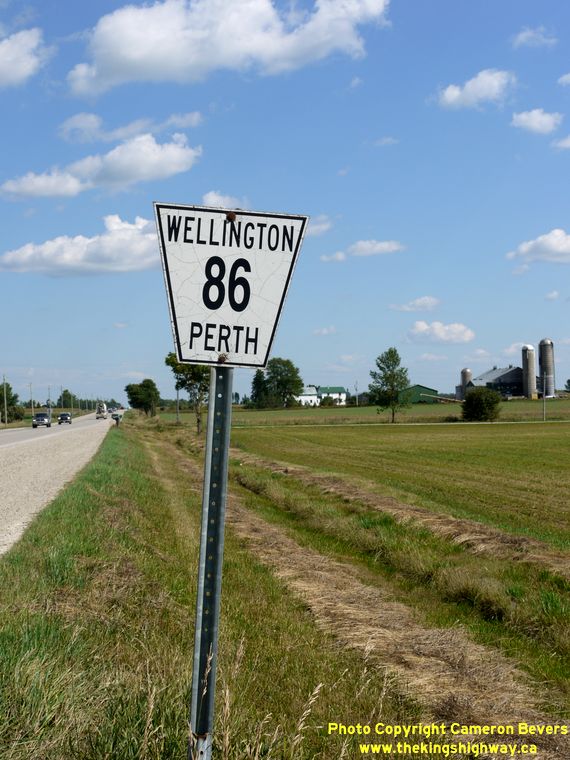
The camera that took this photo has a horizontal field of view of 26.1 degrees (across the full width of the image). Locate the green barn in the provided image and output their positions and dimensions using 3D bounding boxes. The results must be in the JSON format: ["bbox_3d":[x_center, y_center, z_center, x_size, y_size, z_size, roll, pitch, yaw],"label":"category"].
[{"bbox_3d":[49.400,5.370,455.000,14.400,7.000,19.000,-1,-1,6],"label":"green barn"}]

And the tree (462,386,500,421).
[{"bbox_3d":[24.450,3.050,153.000,4.700,4.450,4.700,-1,-1,-7],"label":"tree"}]

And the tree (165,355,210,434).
[{"bbox_3d":[-8.630,0.990,116.000,5.100,8.000,5.100,-1,-1,-7],"label":"tree"}]

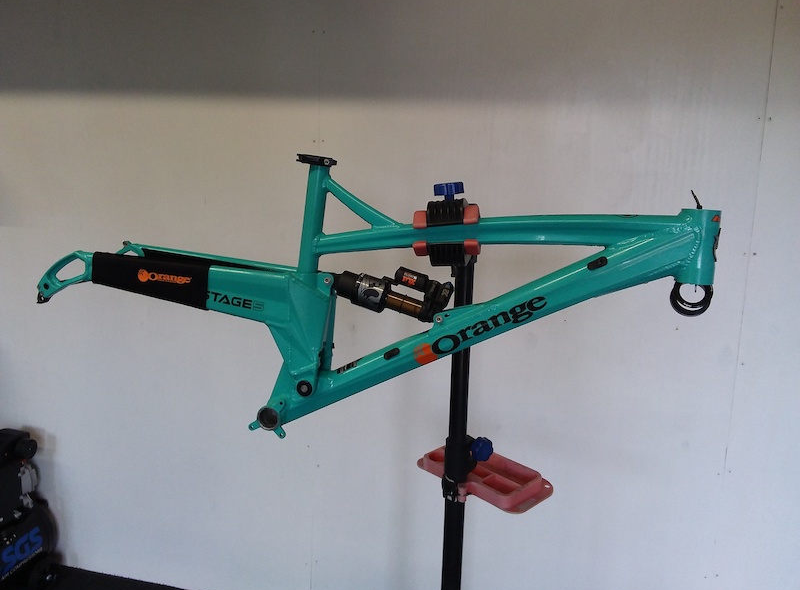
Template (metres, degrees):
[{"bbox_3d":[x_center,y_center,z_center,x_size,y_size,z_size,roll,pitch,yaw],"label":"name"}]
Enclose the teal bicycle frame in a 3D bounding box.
[{"bbox_3d":[-0.065,0.011,1.067,1.117,0.487,0.168,3,8,10],"label":"teal bicycle frame"}]

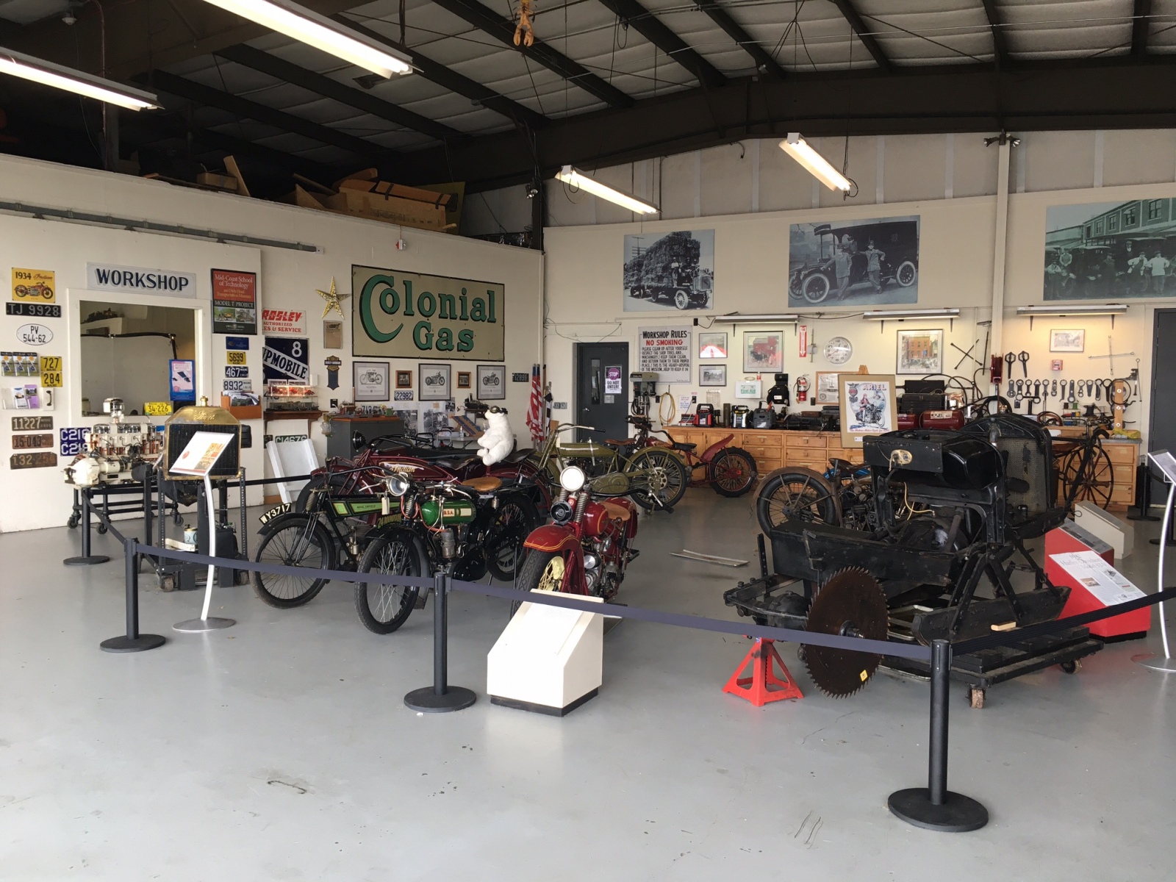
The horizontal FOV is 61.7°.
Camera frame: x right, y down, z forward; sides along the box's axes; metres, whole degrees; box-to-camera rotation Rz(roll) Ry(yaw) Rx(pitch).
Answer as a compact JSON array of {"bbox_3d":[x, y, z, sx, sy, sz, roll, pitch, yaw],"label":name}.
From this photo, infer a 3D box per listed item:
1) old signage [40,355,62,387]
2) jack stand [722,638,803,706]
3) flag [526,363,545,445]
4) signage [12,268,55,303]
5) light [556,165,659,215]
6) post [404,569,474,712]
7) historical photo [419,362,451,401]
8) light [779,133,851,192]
[{"bbox_3d":[-5.467,-0.701,10.047,0.015,0.309,0.208,3,4,36],"label":"old signage"},{"bbox_3d":[0.846,1.062,4.738,0.260,0.320,0.260,-2,4,-31],"label":"jack stand"},{"bbox_3d":[-0.829,-0.582,15.600,0.280,1.280,0.180,0,3,-14],"label":"flag"},{"bbox_3d":[-5.458,-1.530,9.716,0.010,0.315,0.405,3,4,36],"label":"signage"},{"bbox_3d":[0.310,-2.989,11.814,0.290,0.140,2.440,2,4,26],"label":"light"},{"bbox_3d":[-0.689,0.917,4.600,0.335,0.603,0.335,0,3,0],"label":"post"},{"bbox_3d":[-2.176,-0.826,13.993,0.030,0.513,0.623,3,4,37],"label":"historical photo"},{"bbox_3d":[2.595,-3.096,10.982,0.285,0.130,2.450,2,4,26],"label":"light"}]

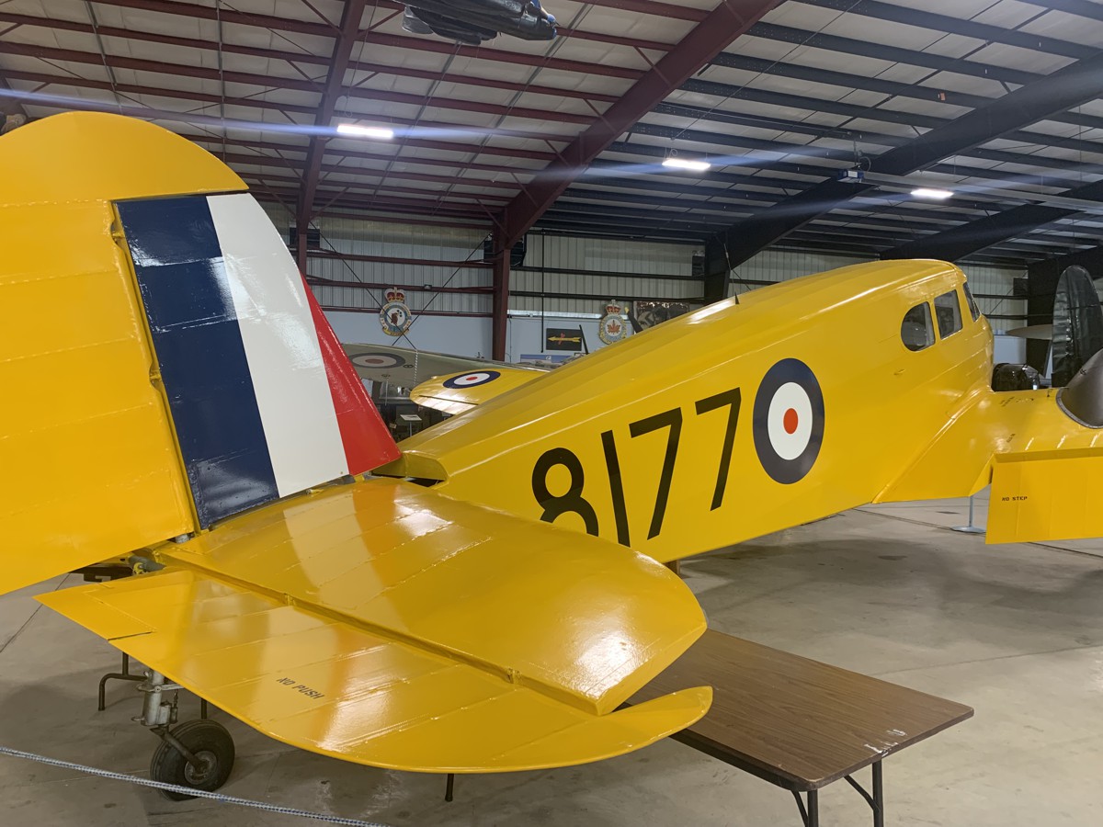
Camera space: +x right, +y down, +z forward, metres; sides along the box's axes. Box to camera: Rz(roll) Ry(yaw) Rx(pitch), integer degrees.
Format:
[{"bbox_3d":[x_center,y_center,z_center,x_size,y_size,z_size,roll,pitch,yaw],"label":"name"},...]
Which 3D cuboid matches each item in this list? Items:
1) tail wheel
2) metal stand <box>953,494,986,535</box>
[{"bbox_3d":[-1.435,1.375,3.333,0.310,0.298,0.130,0,1,-40],"label":"tail wheel"},{"bbox_3d":[5.336,1.017,10.521,0.450,0.950,0.450,1,1,0],"label":"metal stand"}]

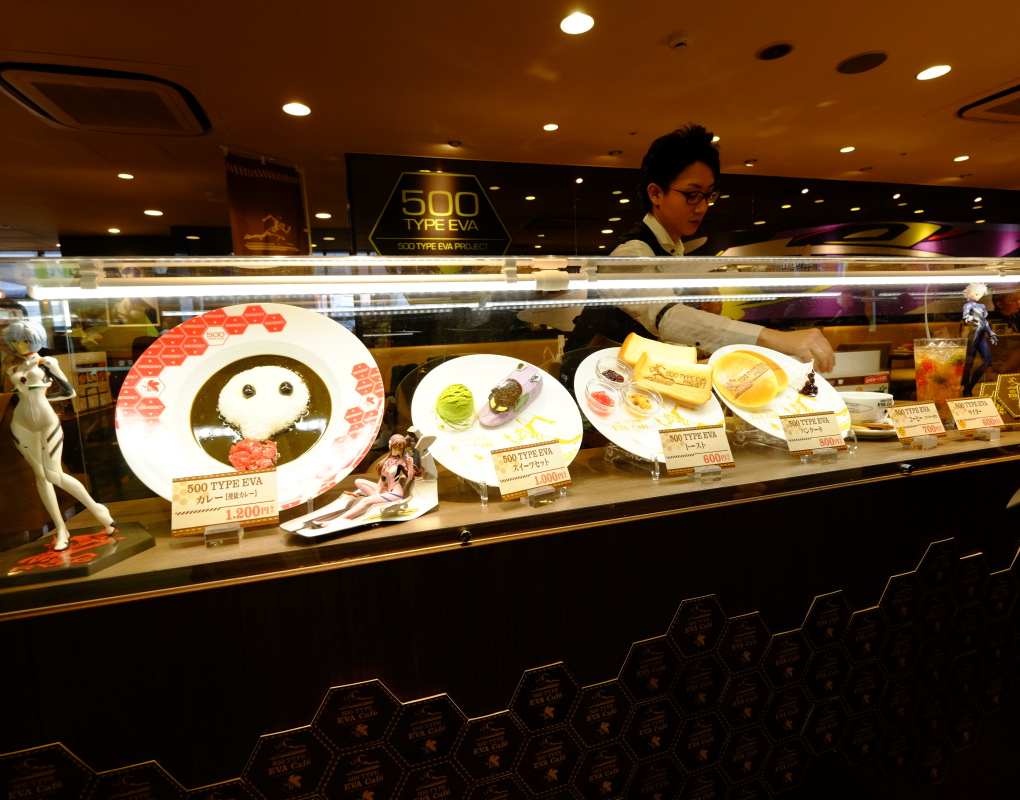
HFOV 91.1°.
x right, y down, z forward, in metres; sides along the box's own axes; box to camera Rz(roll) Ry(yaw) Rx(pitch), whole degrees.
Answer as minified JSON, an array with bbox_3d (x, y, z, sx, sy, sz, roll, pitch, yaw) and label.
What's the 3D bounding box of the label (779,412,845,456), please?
[{"bbox_3d":[0.413,0.046,0.680,0.091,0.055,0.004,-5,-17,-16],"label":"label"}]

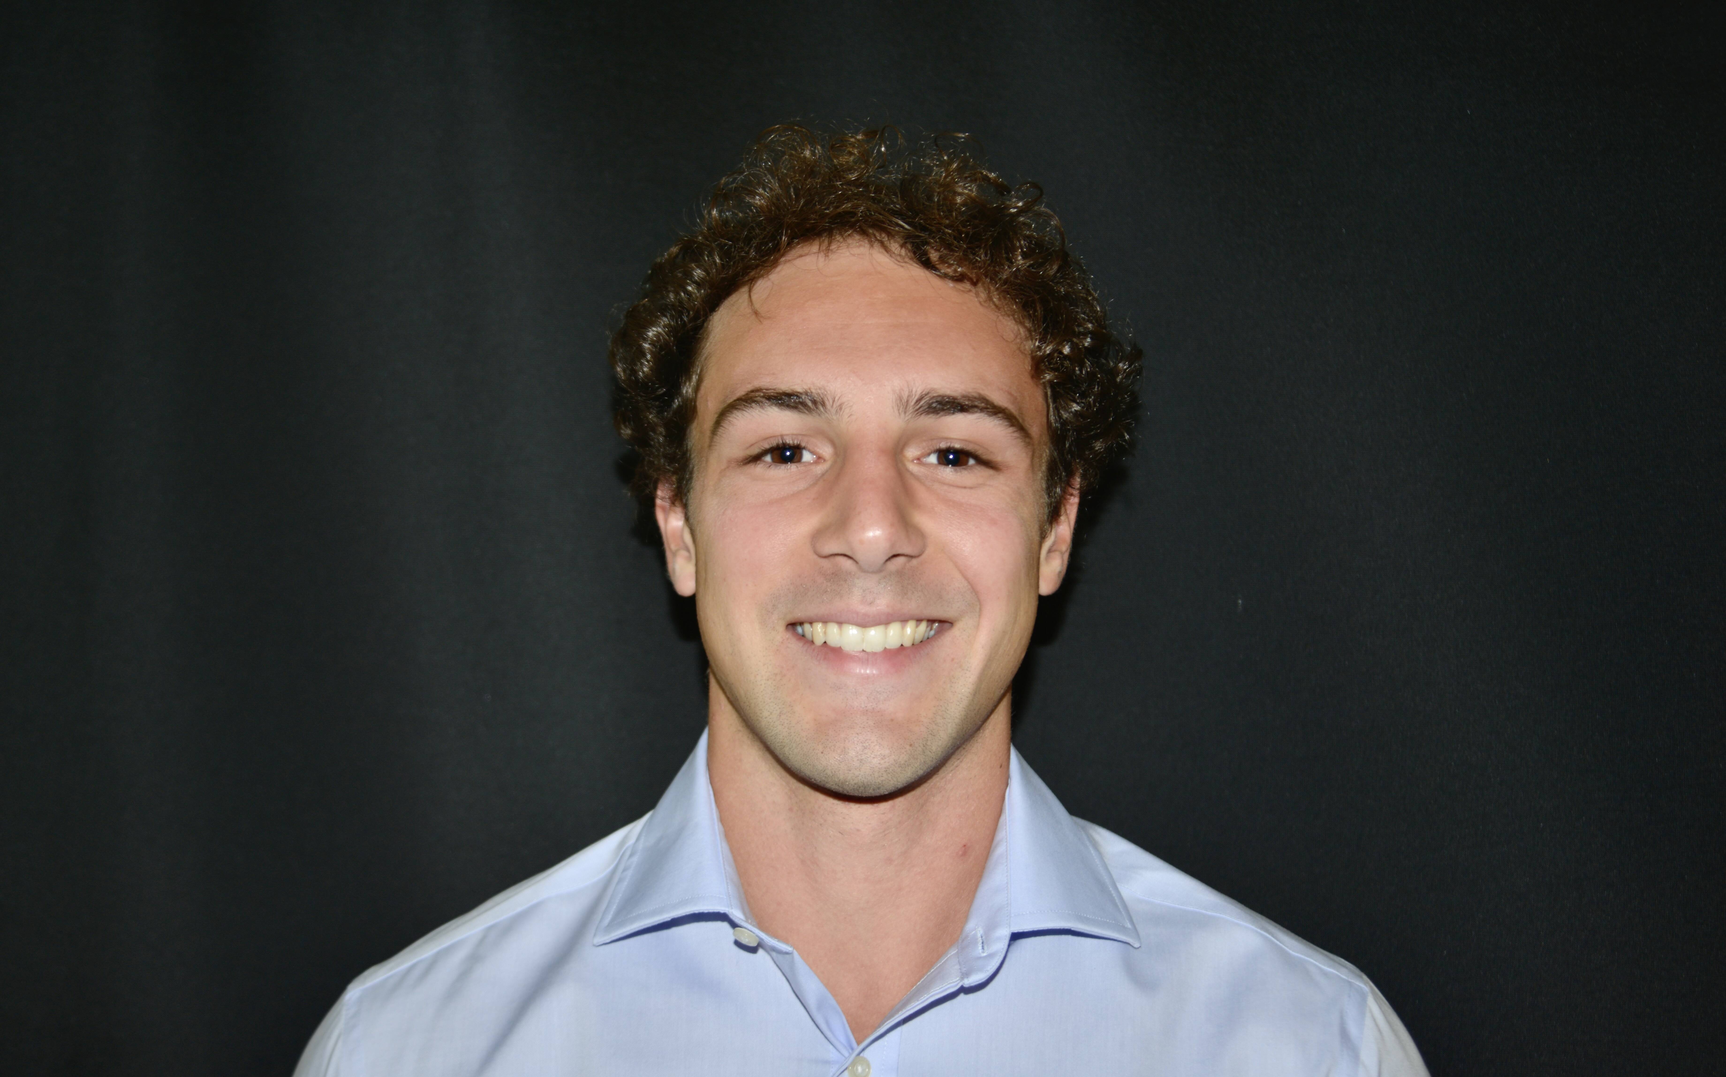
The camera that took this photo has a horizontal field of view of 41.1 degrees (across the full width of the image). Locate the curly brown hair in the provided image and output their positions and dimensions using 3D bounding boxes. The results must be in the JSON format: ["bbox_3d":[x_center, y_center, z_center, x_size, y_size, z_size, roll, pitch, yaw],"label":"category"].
[{"bbox_3d":[0.005,-0.081,0.968,0.221,0.180,0.205,0,0,0],"label":"curly brown hair"}]

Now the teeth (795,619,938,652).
[{"bbox_3d":[0.001,0.037,0.879,0.055,0.013,0.021,0,0,0],"label":"teeth"}]

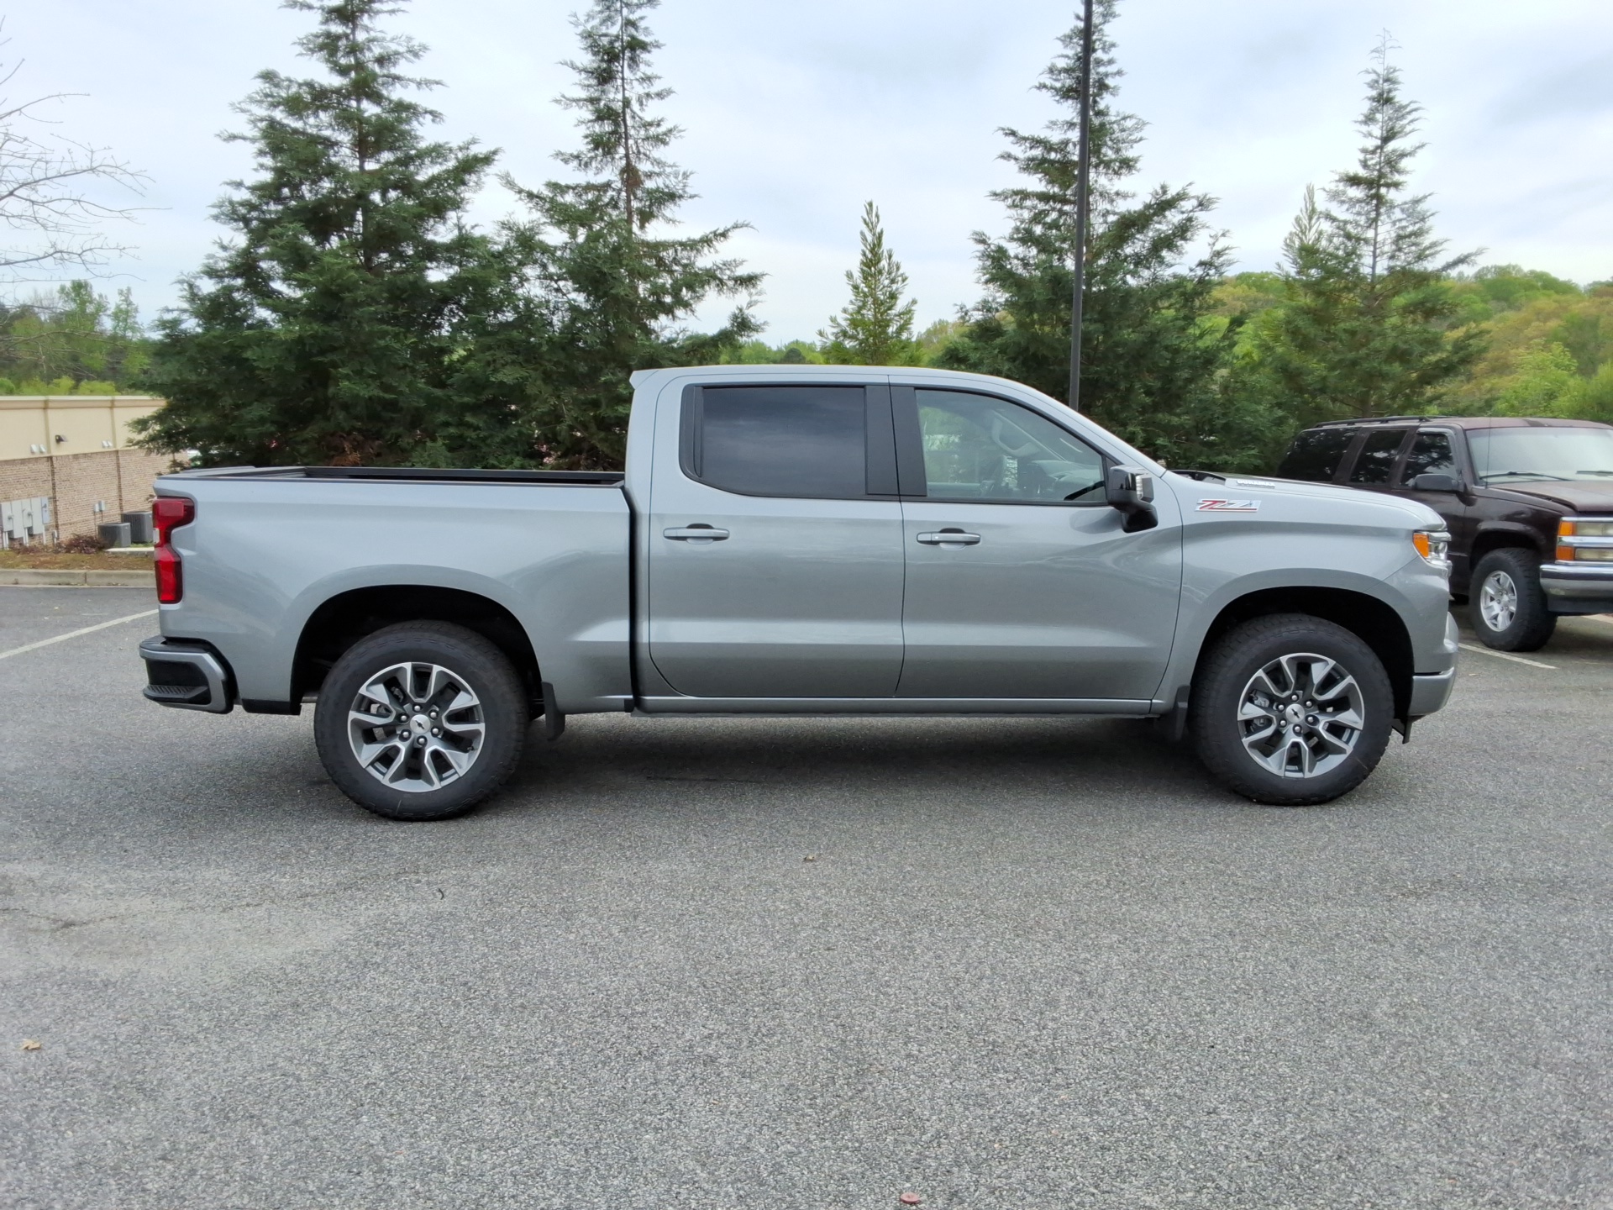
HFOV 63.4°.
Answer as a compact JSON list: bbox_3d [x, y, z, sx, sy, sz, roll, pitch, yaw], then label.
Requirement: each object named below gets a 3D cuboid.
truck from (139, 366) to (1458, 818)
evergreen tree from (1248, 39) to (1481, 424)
[{"bbox_3d":[0.097,-0.183,6.435,5.880,1.920,2.100,0,7,-4],"label":"truck"},{"bbox_3d":[7.928,-4.108,18.422,3.600,7.400,3.600,0,7,0],"label":"evergreen tree"}]

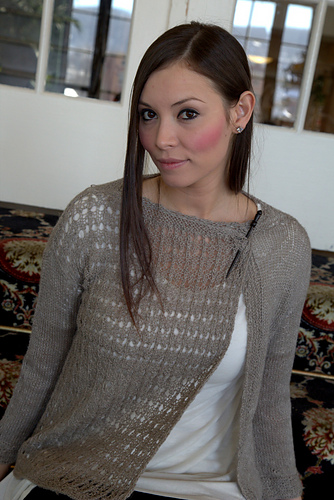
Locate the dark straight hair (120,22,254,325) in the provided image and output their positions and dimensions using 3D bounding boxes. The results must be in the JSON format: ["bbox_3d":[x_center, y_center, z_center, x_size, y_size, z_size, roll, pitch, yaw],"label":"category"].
[{"bbox_3d":[0.028,-0.115,1.250,0.180,0.440,0.220,16,17,26],"label":"dark straight hair"}]

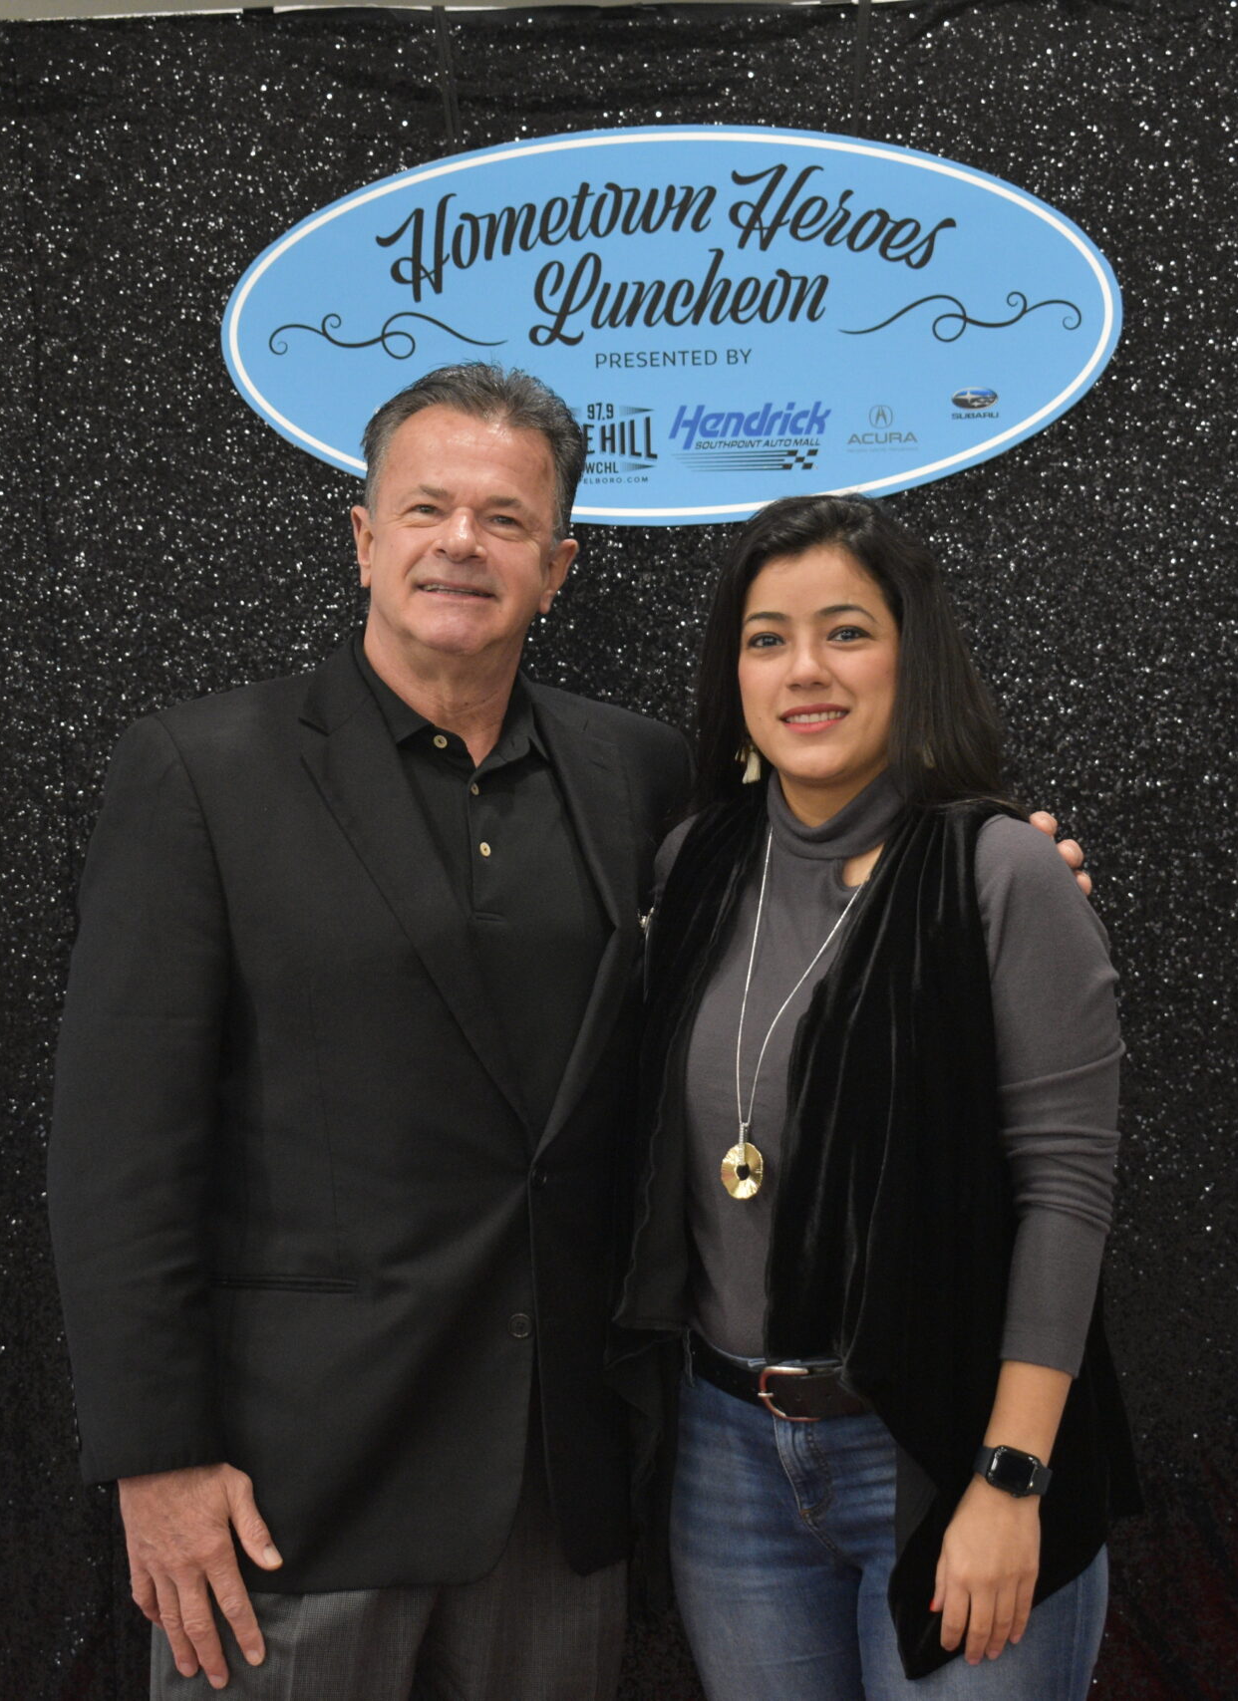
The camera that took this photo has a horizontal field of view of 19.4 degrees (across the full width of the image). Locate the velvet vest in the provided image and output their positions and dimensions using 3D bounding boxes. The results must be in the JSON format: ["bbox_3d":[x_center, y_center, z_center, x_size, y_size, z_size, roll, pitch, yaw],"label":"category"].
[{"bbox_3d":[0.202,0.299,2.830,0.410,0.700,0.300,-1,0,27],"label":"velvet vest"}]

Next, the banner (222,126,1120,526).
[{"bbox_3d":[0.051,-0.504,3.480,0.865,0.385,0.010,-1,0,2],"label":"banner"}]

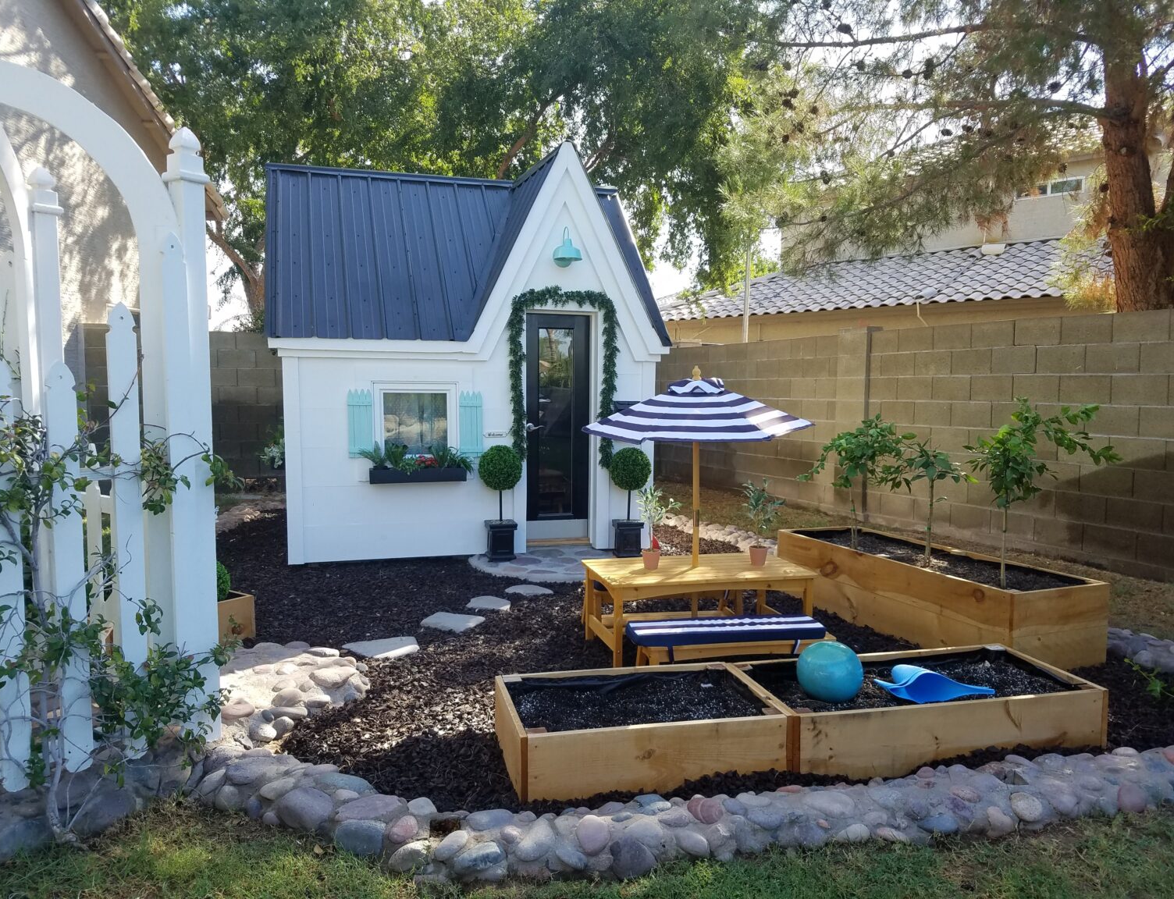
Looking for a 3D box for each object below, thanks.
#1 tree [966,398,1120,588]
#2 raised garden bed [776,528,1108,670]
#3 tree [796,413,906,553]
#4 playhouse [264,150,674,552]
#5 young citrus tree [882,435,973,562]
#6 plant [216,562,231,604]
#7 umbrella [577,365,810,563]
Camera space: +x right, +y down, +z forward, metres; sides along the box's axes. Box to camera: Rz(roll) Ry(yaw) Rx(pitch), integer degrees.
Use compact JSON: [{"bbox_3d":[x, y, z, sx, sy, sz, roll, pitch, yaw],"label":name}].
[{"bbox_3d":[2.187,0.207,4.318,0.652,0.912,0.522,-1,4,-19],"label":"tree"},{"bbox_3d":[1.789,0.736,4.834,0.572,0.358,1.806,-1,4,-19],"label":"raised garden bed"},{"bbox_3d":[1.569,0.193,5.310,0.569,0.801,0.540,-1,4,-19],"label":"tree"},{"bbox_3d":[-1.129,-0.818,7.688,2.968,3.063,2.386,-1,4,-19],"label":"playhouse"},{"bbox_3d":[1.846,0.287,4.889,0.452,0.692,0.429,-1,4,-19],"label":"young citrus tree"},{"bbox_3d":[-1.871,0.656,4.492,0.196,0.206,0.196,-1,4,-19],"label":"plant"},{"bbox_3d":[0.526,0.170,4.325,1.109,1.130,1.109,0,4,0],"label":"umbrella"}]

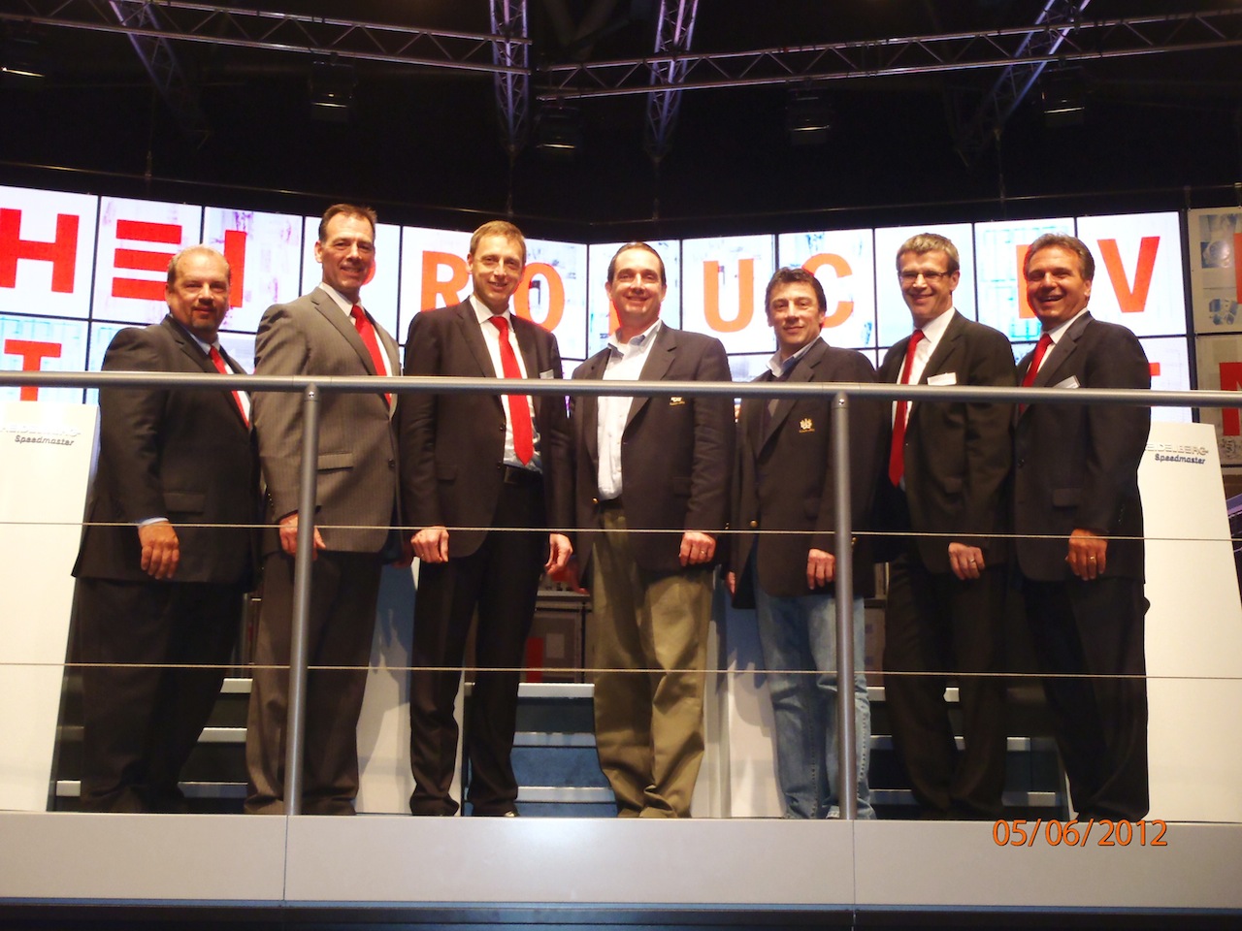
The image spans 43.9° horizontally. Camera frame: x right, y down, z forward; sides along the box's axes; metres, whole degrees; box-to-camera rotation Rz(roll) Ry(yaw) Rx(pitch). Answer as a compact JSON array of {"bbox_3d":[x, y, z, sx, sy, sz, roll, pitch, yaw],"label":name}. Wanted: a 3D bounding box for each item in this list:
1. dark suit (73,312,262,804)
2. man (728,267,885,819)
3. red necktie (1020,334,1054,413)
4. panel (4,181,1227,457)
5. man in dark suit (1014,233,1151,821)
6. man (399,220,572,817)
[{"bbox_3d":[-1.319,0.264,4.478,0.420,1.452,0.600,-8,-14,39],"label":"dark suit"},{"bbox_3d":[0.551,0.220,4.556,0.530,1.679,0.360,-8,-14,39],"label":"man"},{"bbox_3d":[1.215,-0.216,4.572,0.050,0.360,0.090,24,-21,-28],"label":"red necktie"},{"bbox_3d":[-0.264,-0.967,12.025,9.000,1.970,1.150,1,-10,-2],"label":"panel"},{"bbox_3d":[1.377,0.170,4.595,0.360,1.805,0.530,7,-12,-32],"label":"man in dark suit"},{"bbox_3d":[-0.387,0.142,4.535,0.550,1.807,0.360,6,-12,-29],"label":"man"}]

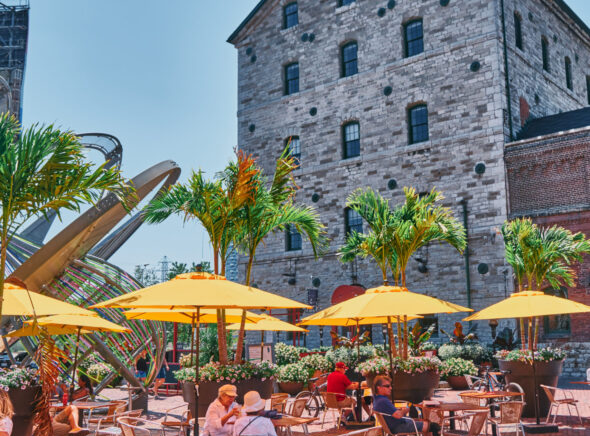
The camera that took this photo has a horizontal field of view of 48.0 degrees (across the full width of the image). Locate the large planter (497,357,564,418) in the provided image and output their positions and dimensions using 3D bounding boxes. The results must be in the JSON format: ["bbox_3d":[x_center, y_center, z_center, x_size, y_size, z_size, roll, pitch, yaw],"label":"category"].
[{"bbox_3d":[5.443,3.942,15.355,1.500,1.320,1.500,-5,-12,17],"label":"large planter"}]

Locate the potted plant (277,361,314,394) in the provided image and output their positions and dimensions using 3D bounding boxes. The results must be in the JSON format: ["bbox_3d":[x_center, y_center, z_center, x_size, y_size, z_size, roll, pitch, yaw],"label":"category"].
[{"bbox_3d":[-0.015,4.945,20.445,1.060,1.020,1.060,-1,-10,0],"label":"potted plant"}]

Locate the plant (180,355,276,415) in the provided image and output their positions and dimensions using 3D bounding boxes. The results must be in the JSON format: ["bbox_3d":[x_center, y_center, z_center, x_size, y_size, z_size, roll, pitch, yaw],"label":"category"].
[{"bbox_3d":[-1.005,2.941,9.985,1.500,1.400,1.500,0,-11,-6],"label":"plant"}]

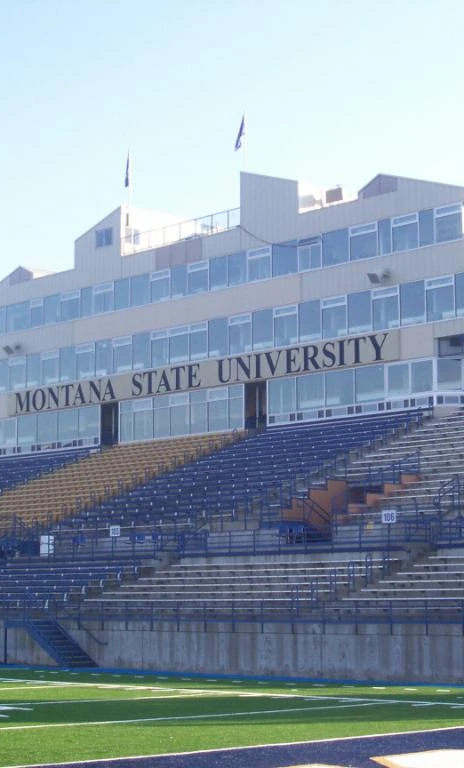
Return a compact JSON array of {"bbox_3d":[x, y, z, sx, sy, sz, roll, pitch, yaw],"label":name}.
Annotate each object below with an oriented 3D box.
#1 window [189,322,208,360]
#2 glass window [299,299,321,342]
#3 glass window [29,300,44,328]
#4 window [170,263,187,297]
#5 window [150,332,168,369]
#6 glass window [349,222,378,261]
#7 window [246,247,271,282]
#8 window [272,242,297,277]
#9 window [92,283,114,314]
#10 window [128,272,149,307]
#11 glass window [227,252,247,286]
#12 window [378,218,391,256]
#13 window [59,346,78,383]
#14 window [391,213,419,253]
[{"bbox_3d":[-1.720,-2.222,81.695,0.150,1.980,1.409,7,-10,-44],"label":"window"},{"bbox_3d":[3.763,-3.010,75.980,0.100,1.908,1.497,8,-11,-44],"label":"glass window"},{"bbox_3d":[-11.448,-4.160,92.259,0.150,1.720,1.270,7,-11,-44],"label":"glass window"},{"bbox_3d":[-2.809,-5.407,83.104,0.100,1.679,1.336,8,-11,-44],"label":"window"},{"bbox_3d":[-3.845,-1.860,83.677,0.100,1.987,1.515,8,-11,-44],"label":"window"},{"bbox_3d":[6.224,-6.731,74.280,0.100,1.700,1.866,8,-11,-44],"label":"glass window"},{"bbox_3d":[1.334,-6.033,79.188,0.100,1.700,1.696,8,-11,-44],"label":"window"},{"bbox_3d":[2.423,-5.702,71.439,0.100,1.531,1.600,8,-11,-44],"label":"window"},{"bbox_3d":[-7.180,-4.774,88.065,0.120,1.716,1.859,8,-11,-44],"label":"window"},{"bbox_3d":[-5.006,-5.057,85.432,0.150,1.720,1.661,7,-10,-44],"label":"window"},{"bbox_3d":[0.285,-5.851,80.576,0.120,1.636,1.458,8,-11,-44],"label":"glass window"},{"bbox_3d":[7.116,-6.790,73.036,0.100,1.692,0.819,8,-11,-44],"label":"window"},{"bbox_3d":[-9.328,-1.152,89.409,0.100,1.980,1.823,8,-11,-44],"label":"window"},{"bbox_3d":[7.996,-6.938,72.341,0.150,1.700,1.660,7,-11,-44],"label":"window"}]

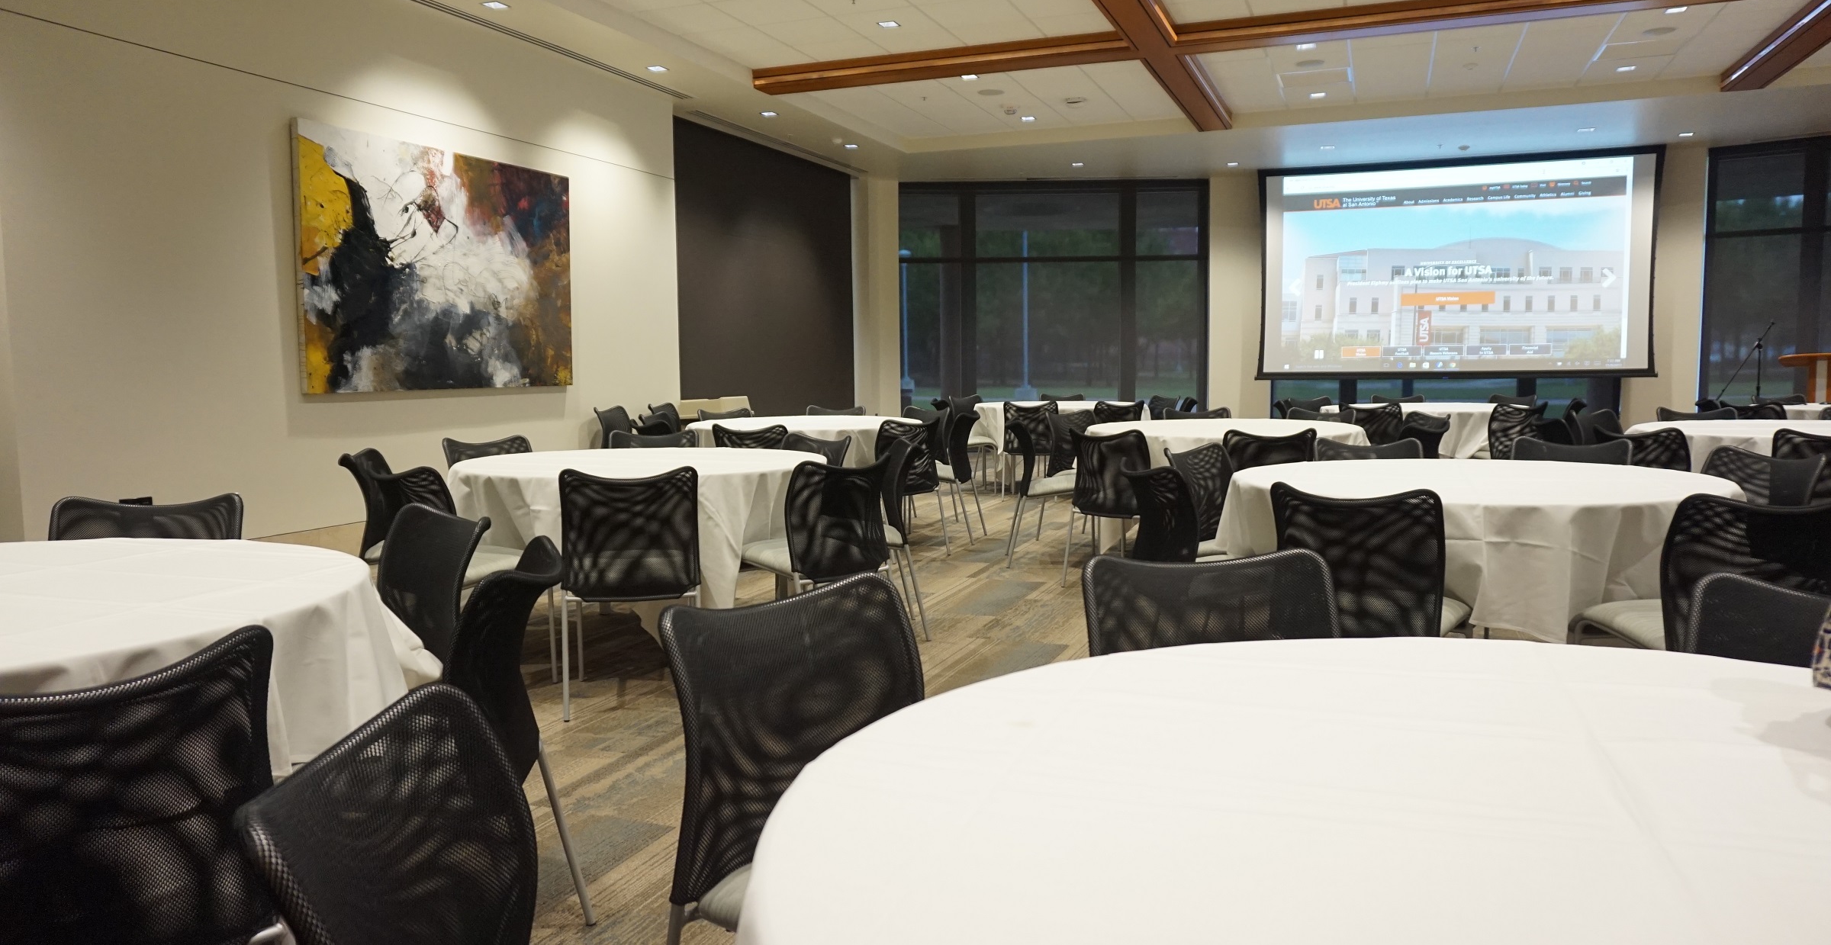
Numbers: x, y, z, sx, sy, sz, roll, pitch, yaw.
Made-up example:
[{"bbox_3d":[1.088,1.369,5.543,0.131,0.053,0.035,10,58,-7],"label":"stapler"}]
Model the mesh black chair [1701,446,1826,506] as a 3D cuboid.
[{"bbox_3d":[2.779,0.337,4.307,0.550,0.820,0.470,-1,5,-9],"label":"mesh black chair"}]

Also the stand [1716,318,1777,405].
[{"bbox_3d":[6.831,-0.528,10.014,0.580,1.410,0.550,1,6,21],"label":"stand"}]

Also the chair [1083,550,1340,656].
[{"bbox_3d":[0.544,0.569,2.007,0.470,0.828,0.550,-2,5,-10],"label":"chair"}]

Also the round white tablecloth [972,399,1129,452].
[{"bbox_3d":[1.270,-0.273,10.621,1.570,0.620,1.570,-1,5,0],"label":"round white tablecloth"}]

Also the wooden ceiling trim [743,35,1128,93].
[{"bbox_3d":[0.181,-3.160,9.428,3.070,0.150,0.420,1,6,21],"label":"wooden ceiling trim"}]

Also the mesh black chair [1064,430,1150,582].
[{"bbox_3d":[1.053,0.180,6.179,0.470,0.820,0.550,3,6,32],"label":"mesh black chair"}]

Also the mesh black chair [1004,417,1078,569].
[{"bbox_3d":[0.784,0.111,7.081,0.550,0.828,0.470,0,5,2],"label":"mesh black chair"}]

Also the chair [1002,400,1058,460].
[{"bbox_3d":[1.010,-0.209,10.297,0.480,0.825,0.560,1,6,17],"label":"chair"}]

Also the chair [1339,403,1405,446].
[{"bbox_3d":[3.389,-0.105,8.908,0.480,0.825,0.560,3,6,34],"label":"chair"}]

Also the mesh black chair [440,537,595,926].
[{"bbox_3d":[-0.966,0.566,2.300,0.560,0.825,0.480,-1,5,-4],"label":"mesh black chair"}]

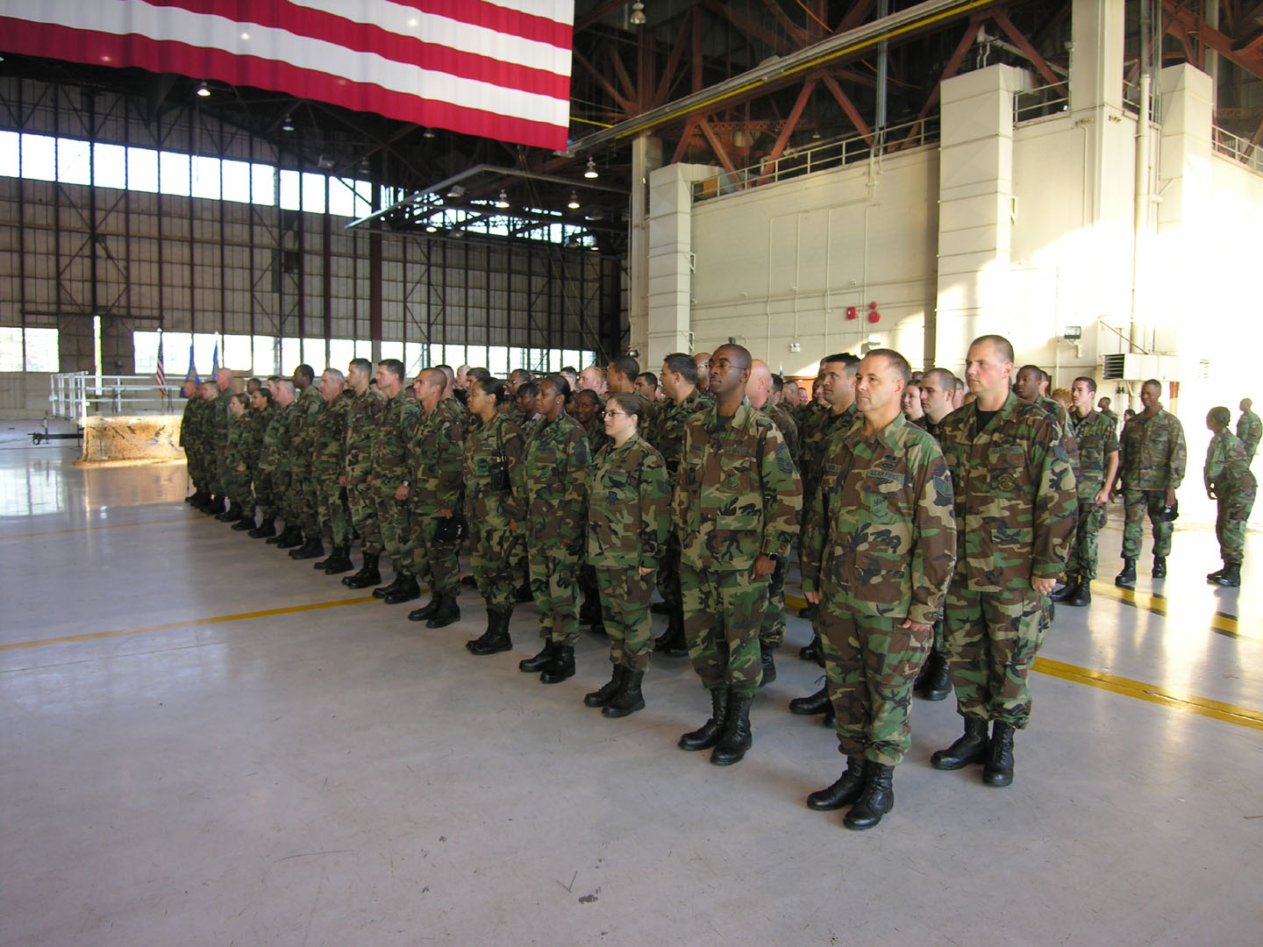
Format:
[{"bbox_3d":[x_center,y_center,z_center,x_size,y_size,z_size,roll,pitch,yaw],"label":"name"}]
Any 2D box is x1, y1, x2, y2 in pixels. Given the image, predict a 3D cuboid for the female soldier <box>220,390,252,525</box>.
[{"bbox_3d":[-4.579,-0.156,10.250,0.310,1.600,0.460,-3,6,-36],"label":"female soldier"}]

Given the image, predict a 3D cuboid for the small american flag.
[{"bbox_3d":[-13.705,-3.161,25.500,0.320,1.800,0.200,-3,6,-36],"label":"small american flag"}]

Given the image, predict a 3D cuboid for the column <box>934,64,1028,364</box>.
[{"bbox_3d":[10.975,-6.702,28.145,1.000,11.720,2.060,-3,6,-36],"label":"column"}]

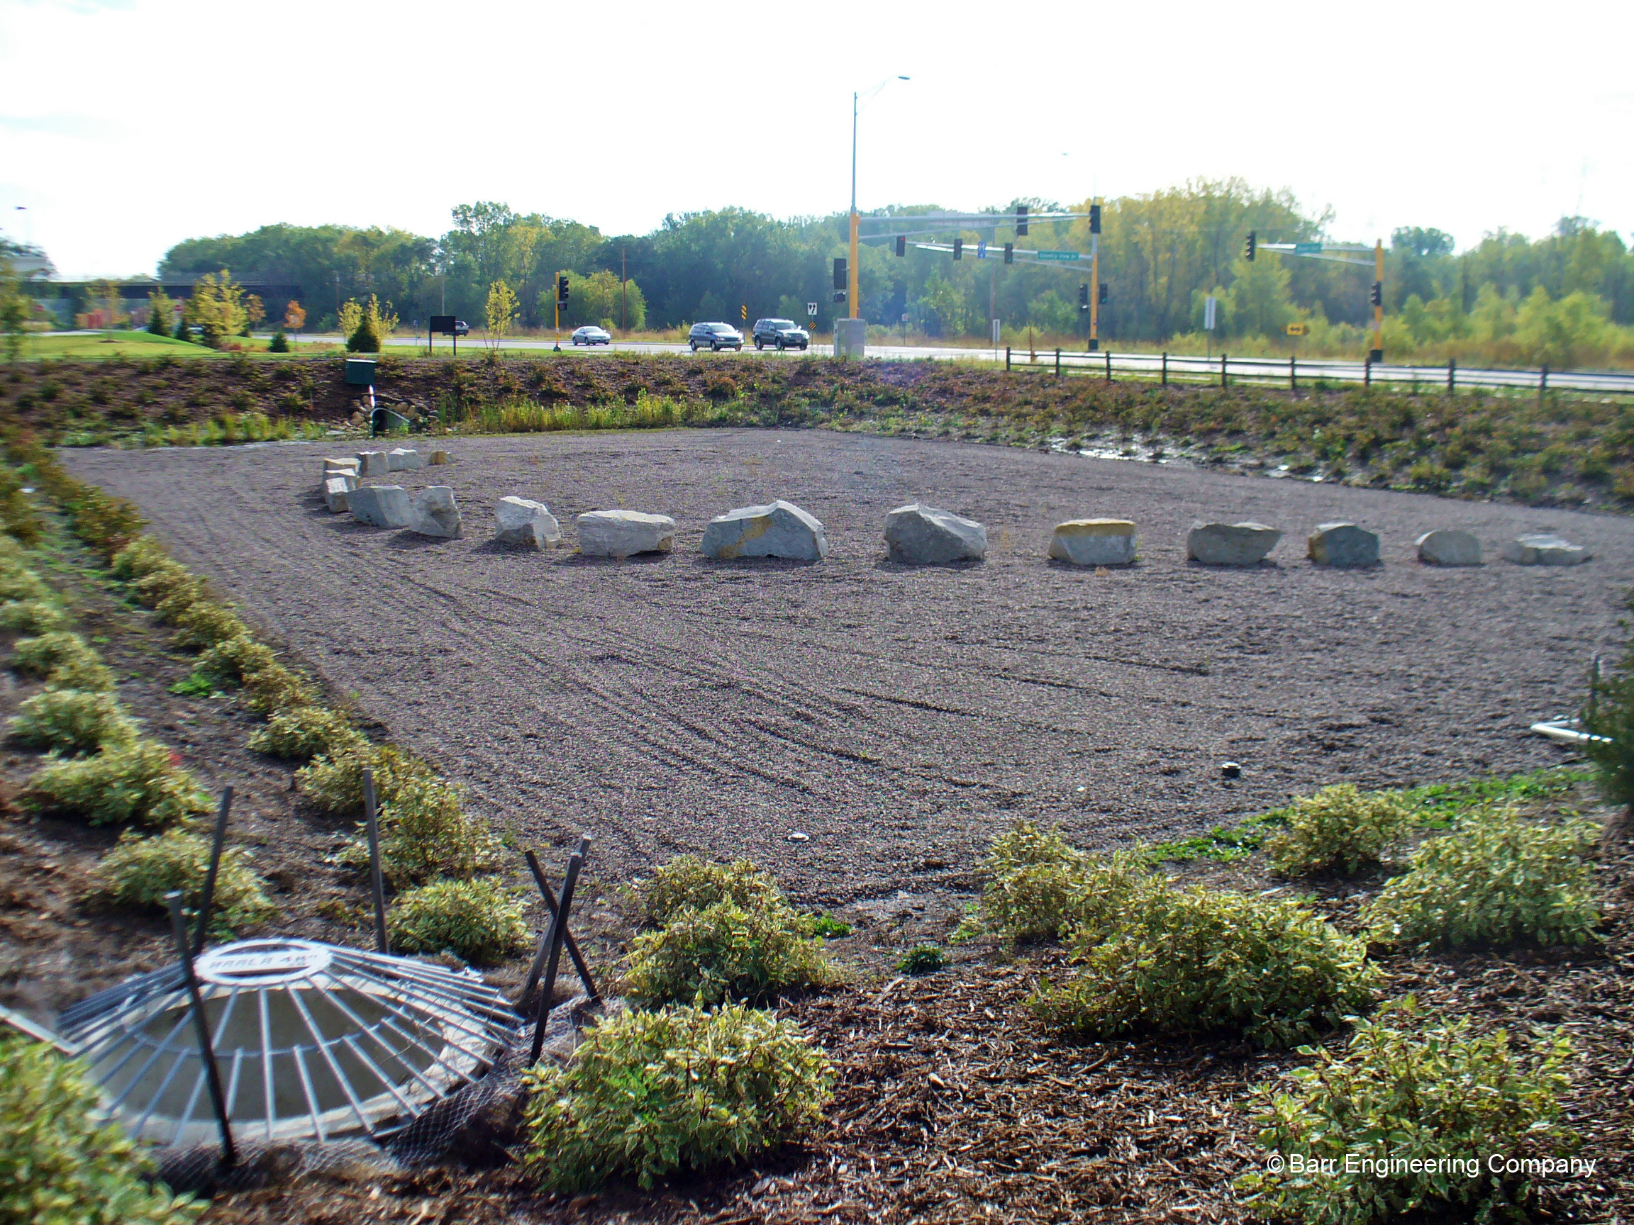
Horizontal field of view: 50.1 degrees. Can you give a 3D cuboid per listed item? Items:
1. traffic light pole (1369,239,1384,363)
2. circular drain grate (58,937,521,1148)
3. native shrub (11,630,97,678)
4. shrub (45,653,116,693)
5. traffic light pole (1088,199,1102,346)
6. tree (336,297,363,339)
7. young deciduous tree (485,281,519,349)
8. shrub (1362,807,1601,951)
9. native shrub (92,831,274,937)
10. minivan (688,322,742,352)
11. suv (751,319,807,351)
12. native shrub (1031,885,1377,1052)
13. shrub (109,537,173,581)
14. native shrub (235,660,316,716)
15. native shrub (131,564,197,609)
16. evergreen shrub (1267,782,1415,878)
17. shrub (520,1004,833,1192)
[{"bbox_3d":[26.952,-14.968,84.000,0.620,6.000,0.620,3,10,17],"label":"traffic light pole"},{"bbox_3d":[-1.840,1.340,5.980,1.600,0.290,1.600,2,9,0],"label":"circular drain grate"},{"bbox_3d":[-5.288,0.268,12.108,0.553,0.296,0.497,-4,10,-24],"label":"native shrub"},{"bbox_3d":[-4.844,0.394,11.474,0.480,0.300,0.450,-4,10,-23],"label":"shrub"},{"bbox_3d":[16.374,-19.912,103.000,0.580,8.950,0.580,0,9,0],"label":"traffic light pole"},{"bbox_3d":[-32.101,-19.953,120.000,1.880,3.350,1.850,0,9,0],"label":"tree"},{"bbox_3d":[-16.428,-15.577,91.000,1.750,3.650,1.700,0,9,0],"label":"young deciduous tree"},{"bbox_3d":[2.908,1.166,7.650,1.040,0.560,0.980,0,9,0],"label":"shrub"},{"bbox_3d":[-2.551,1.085,7.050,0.740,0.420,0.720,0,9,0],"label":"native shrub"},{"bbox_3d":[-6.043,-16.419,104.000,1.860,1.730,4.930,-4,10,-26],"label":"minivan"},{"bbox_3d":[-2.089,-16.056,101.000,1.840,1.770,4.600,-4,10,-23],"label":"suv"},{"bbox_3d":[1.400,1.232,6.370,1.234,0.468,0.839,2,10,13],"label":"native shrub"},{"bbox_3d":[-7.183,-0.595,18.556,0.633,0.427,0.602,-3,10,-21],"label":"shrub"},{"bbox_3d":[-3.795,0.512,12.274,0.524,0.335,0.497,-3,10,-17],"label":"native shrub"},{"bbox_3d":[-6.355,-0.255,17.000,0.660,0.440,0.660,0,9,0],"label":"native shrub"},{"bbox_3d":[2.833,1.184,9.500,0.810,0.490,0.780,0,9,0],"label":"evergreen shrub"},{"bbox_3d":[-0.408,1.417,5.100,0.910,0.440,0.860,0,9,0],"label":"shrub"}]

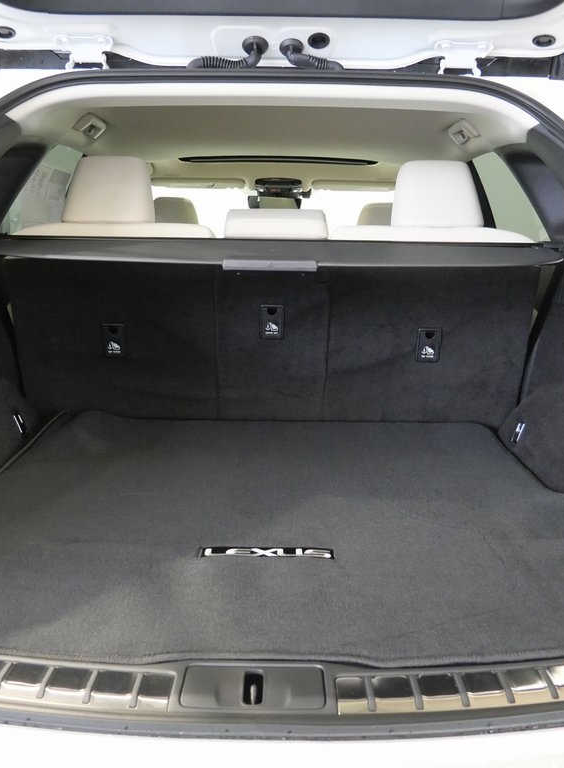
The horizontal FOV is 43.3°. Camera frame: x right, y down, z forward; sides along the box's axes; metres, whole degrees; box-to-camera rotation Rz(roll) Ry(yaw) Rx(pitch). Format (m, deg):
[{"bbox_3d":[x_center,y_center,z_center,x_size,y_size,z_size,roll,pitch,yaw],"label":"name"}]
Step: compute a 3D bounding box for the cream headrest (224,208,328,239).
[{"bbox_3d":[-0.013,-0.364,1.660,0.240,0.095,0.100,1,12,0],"label":"cream headrest"}]

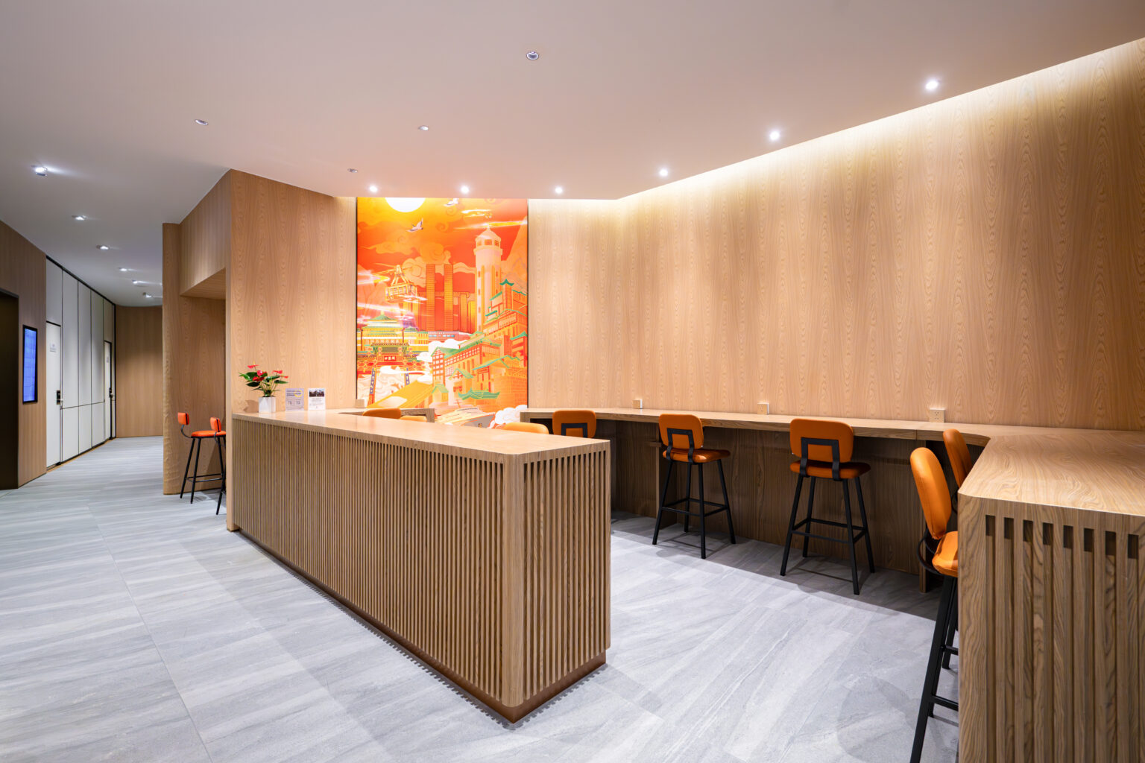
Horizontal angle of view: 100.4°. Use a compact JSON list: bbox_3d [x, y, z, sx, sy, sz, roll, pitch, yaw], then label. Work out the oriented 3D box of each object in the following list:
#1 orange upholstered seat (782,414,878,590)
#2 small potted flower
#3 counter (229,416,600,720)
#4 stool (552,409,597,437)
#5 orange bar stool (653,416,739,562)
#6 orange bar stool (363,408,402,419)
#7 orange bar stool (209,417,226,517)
[{"bbox_3d":[1.751,0.787,3.265,0.460,1.055,0.495,0,0,43],"label":"orange upholstered seat"},{"bbox_3d":[-2.875,0.074,4.450,0.340,0.430,0.330,0,0,41],"label":"small potted flower"},{"bbox_3d":[-1.413,0.798,3.232,3.694,1.030,0.600,0,0,41],"label":"counter"},{"bbox_3d":[0.014,0.793,4.485,0.460,1.055,0.495,0,0,-4],"label":"stool"},{"bbox_3d":[0.991,0.790,3.877,0.460,1.055,0.495,0,0,45],"label":"orange bar stool"},{"bbox_3d":[-1.961,0.792,4.700,0.495,1.055,0.460,0,0,41],"label":"orange bar stool"},{"bbox_3d":[-3.239,0.836,4.724,0.420,0.970,0.500,0,0,40],"label":"orange bar stool"}]

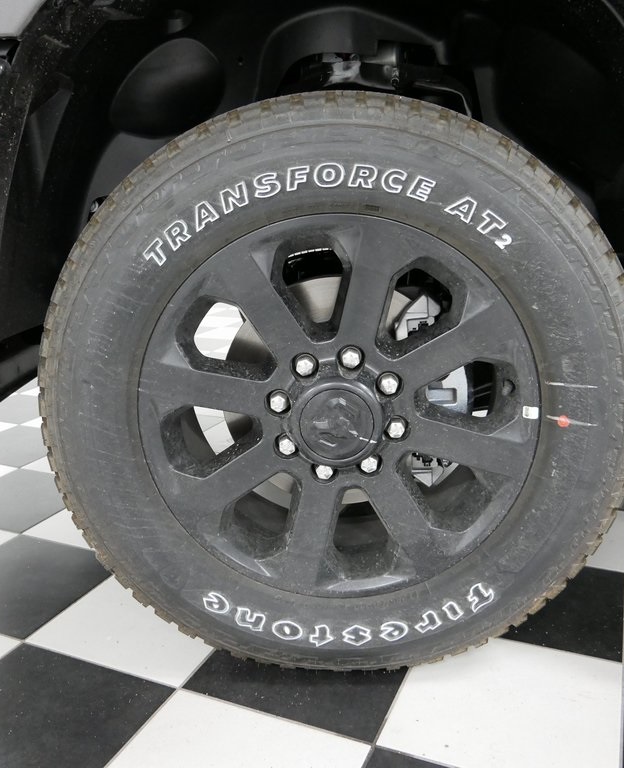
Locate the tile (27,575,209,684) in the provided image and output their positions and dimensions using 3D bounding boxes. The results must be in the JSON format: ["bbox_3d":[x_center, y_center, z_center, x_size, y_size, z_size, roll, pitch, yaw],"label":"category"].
[{"bbox_3d":[-0.277,0.410,1.257,0.303,0.010,0.303,5,16,23],"label":"tile"}]

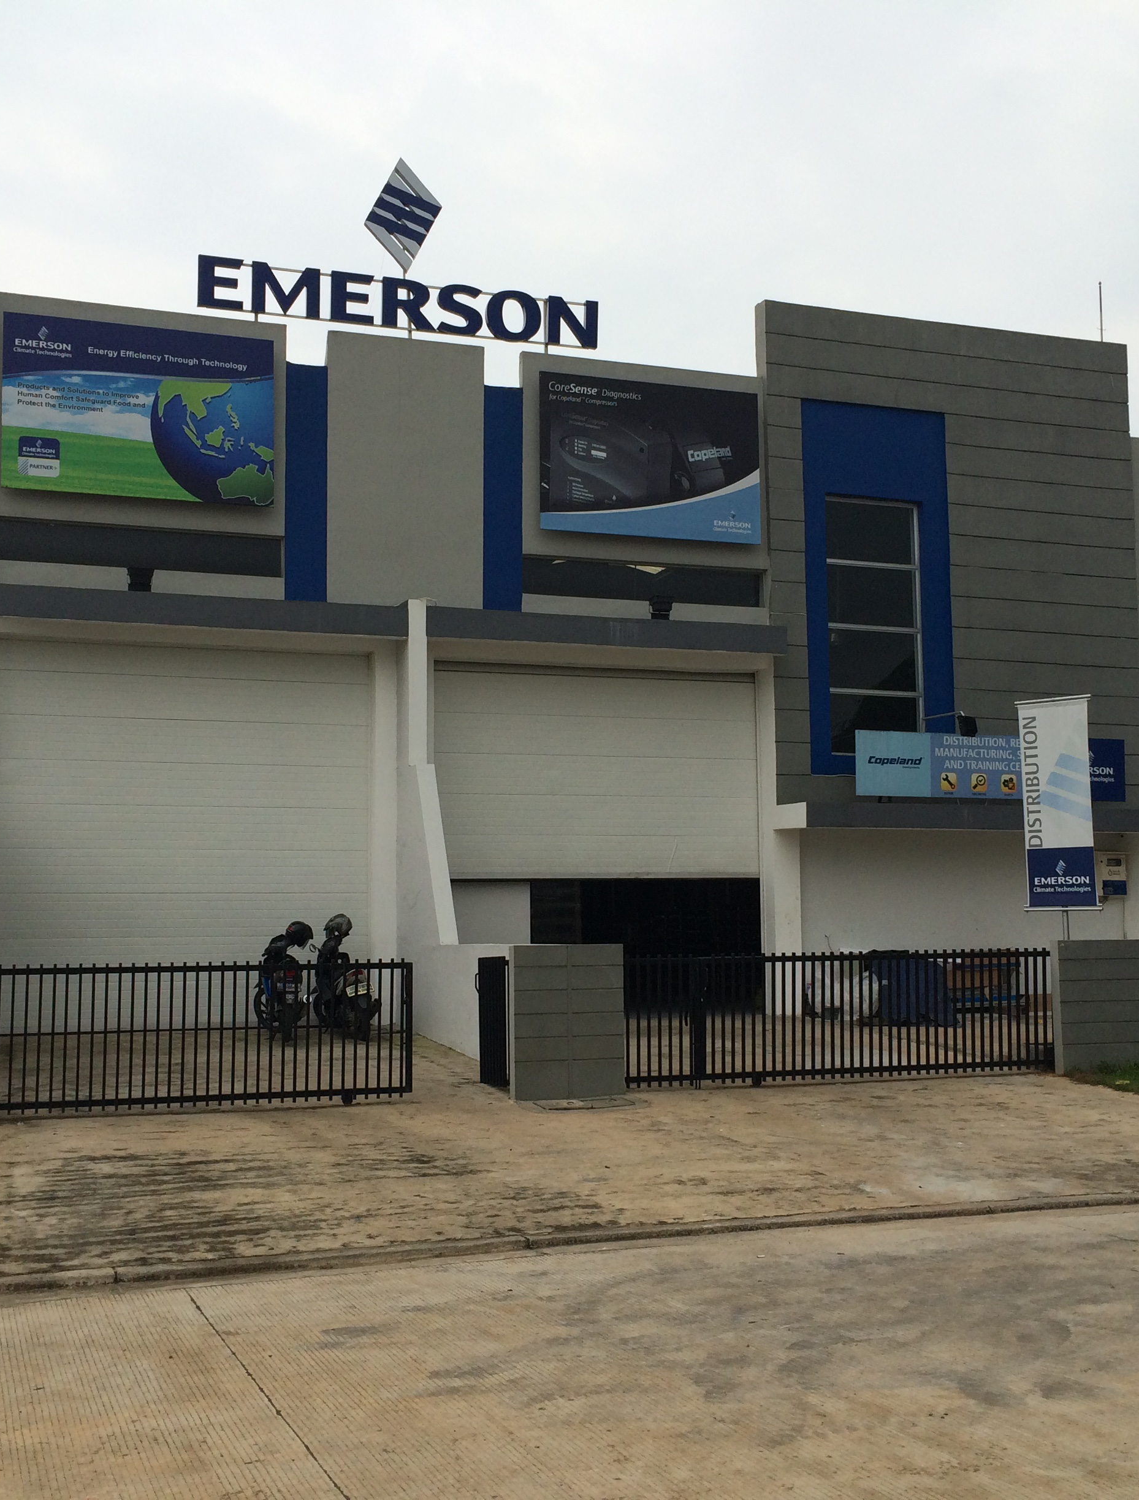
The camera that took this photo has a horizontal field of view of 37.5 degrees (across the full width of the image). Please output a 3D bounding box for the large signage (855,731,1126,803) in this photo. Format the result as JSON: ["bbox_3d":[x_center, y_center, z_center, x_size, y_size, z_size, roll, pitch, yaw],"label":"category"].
[{"bbox_3d":[5.511,0.231,21.809,4.056,0.828,0.100,2,-6,-19],"label":"large signage"}]

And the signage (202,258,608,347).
[{"bbox_3d":[-2.044,-5.492,20.764,5.023,0.621,0.150,2,-6,-19],"label":"signage"}]

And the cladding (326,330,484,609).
[{"bbox_3d":[-2.153,-3.570,21.916,2.087,3.627,0.200,2,-6,-20],"label":"cladding"}]

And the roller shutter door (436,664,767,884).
[{"bbox_3d":[0.415,0.320,22.583,4.639,2.844,0.100,2,-6,-20],"label":"roller shutter door"}]

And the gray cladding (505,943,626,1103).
[{"bbox_3d":[-0.014,2.306,14.272,0.989,1.285,0.160,2,-6,-19],"label":"gray cladding"}]

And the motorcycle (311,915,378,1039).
[{"bbox_3d":[-2.637,2.692,19.630,0.640,1.330,1.820,3,-7,-31],"label":"motorcycle"}]

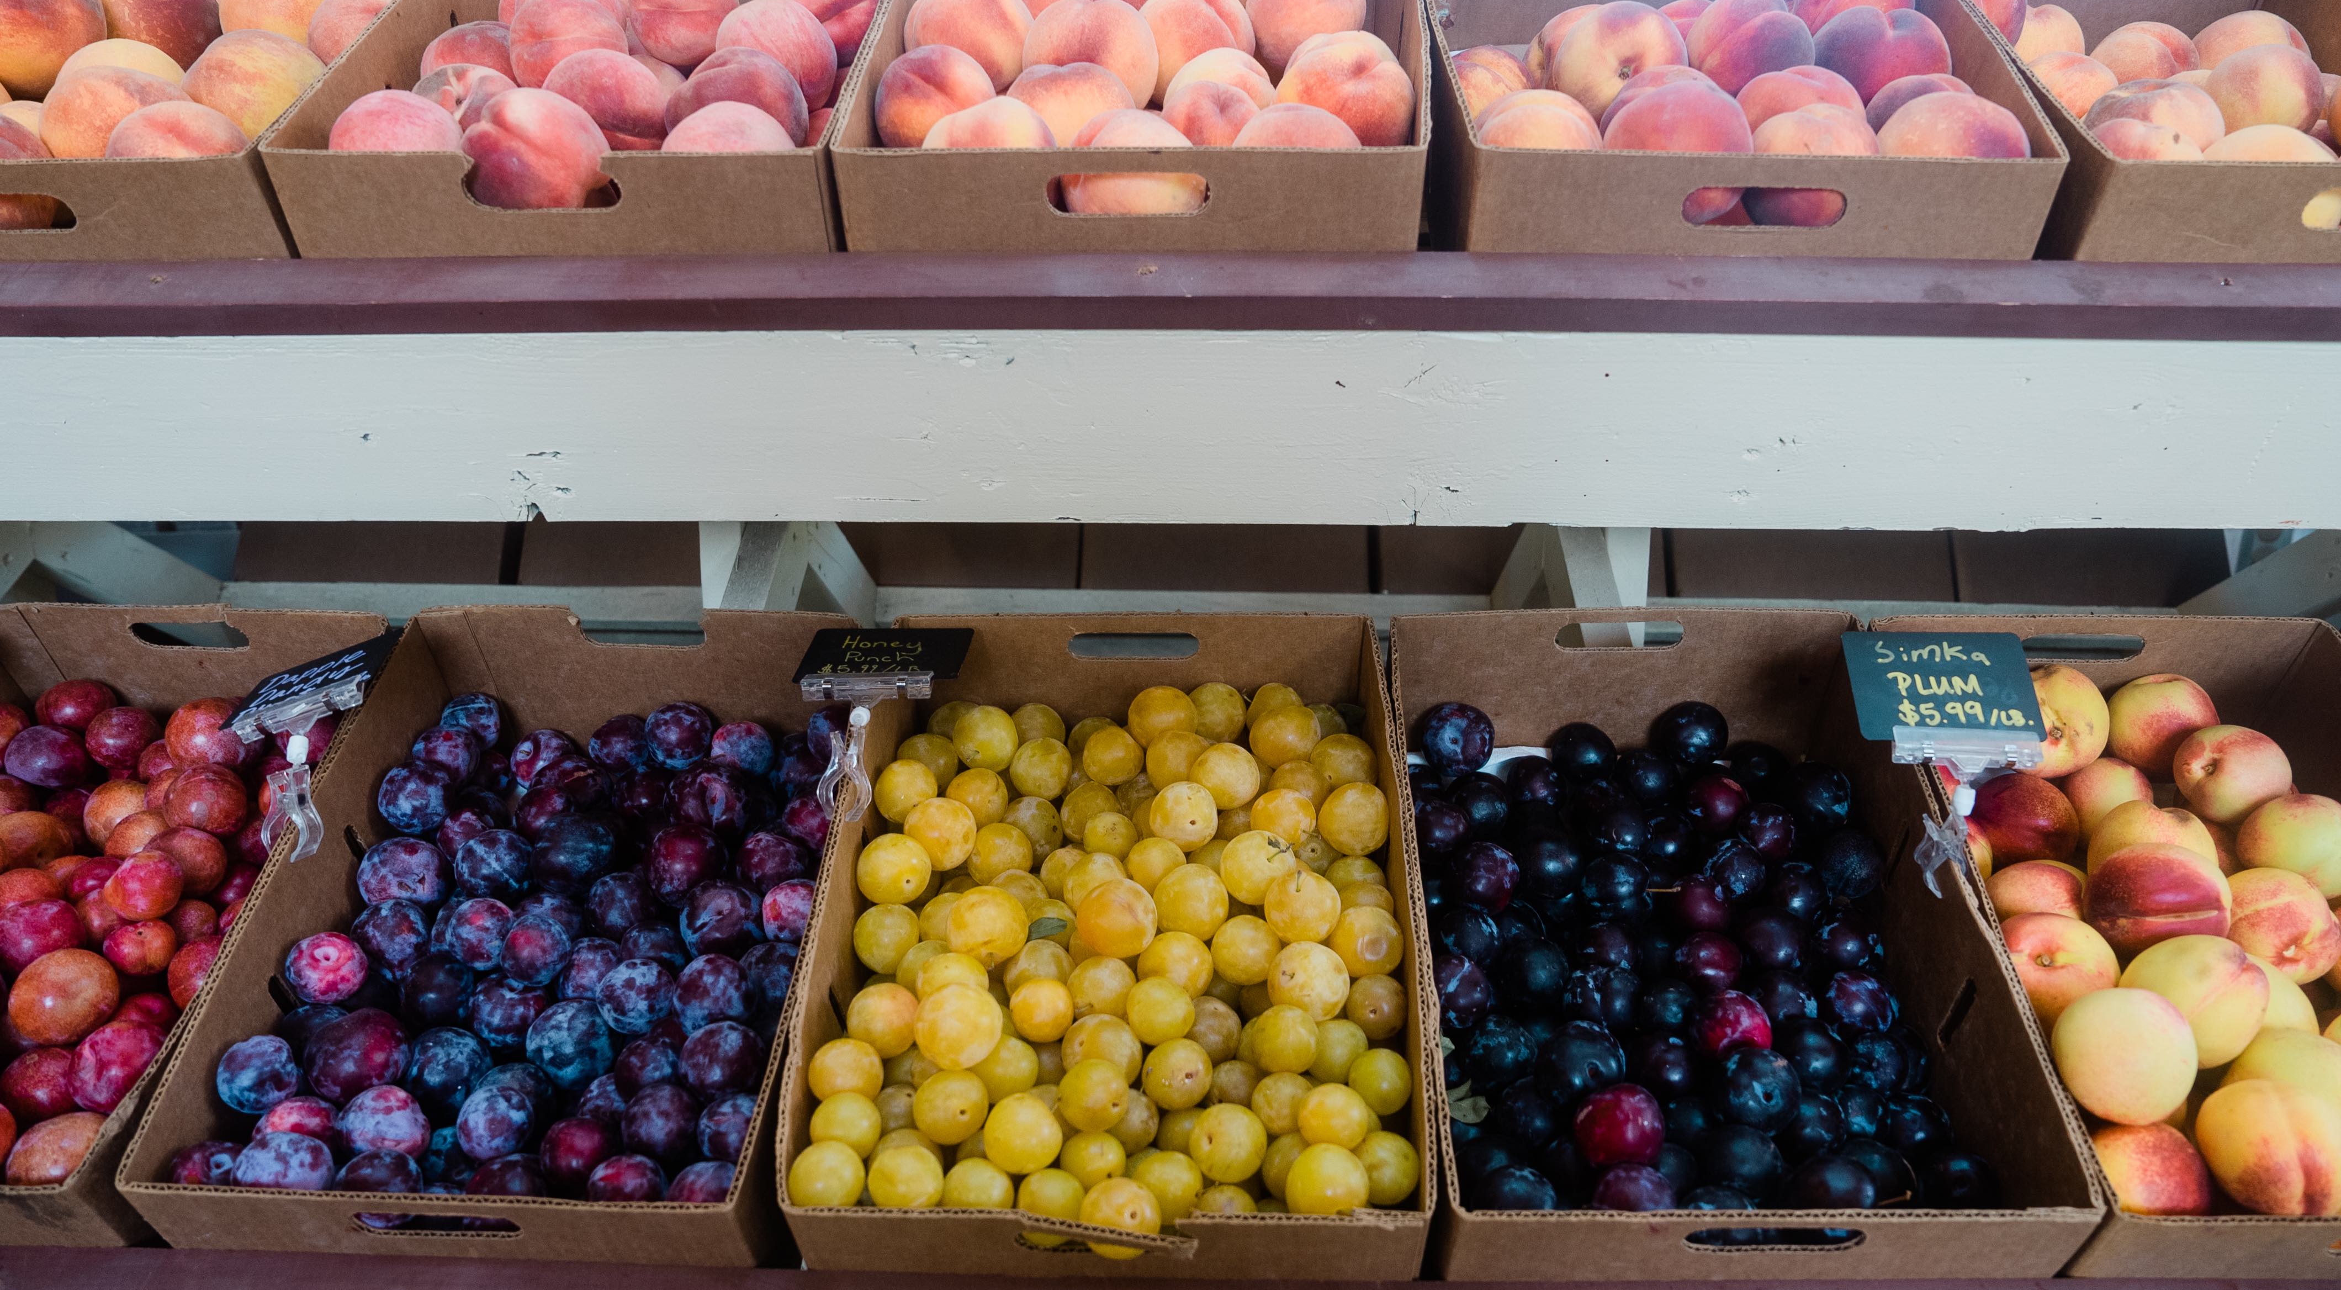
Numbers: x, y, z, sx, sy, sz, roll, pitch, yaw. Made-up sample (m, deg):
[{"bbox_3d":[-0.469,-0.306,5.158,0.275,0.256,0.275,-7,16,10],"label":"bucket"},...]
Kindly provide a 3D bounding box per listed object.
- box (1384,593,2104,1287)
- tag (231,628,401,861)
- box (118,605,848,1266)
[{"bbox_3d":[0.294,0.170,0.925,0.304,0.126,0.405,0,45,2],"label":"box"},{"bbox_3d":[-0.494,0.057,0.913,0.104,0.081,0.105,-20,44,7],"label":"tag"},{"bbox_3d":[-0.356,0.167,0.942,0.304,0.126,0.405,0,45,2],"label":"box"}]

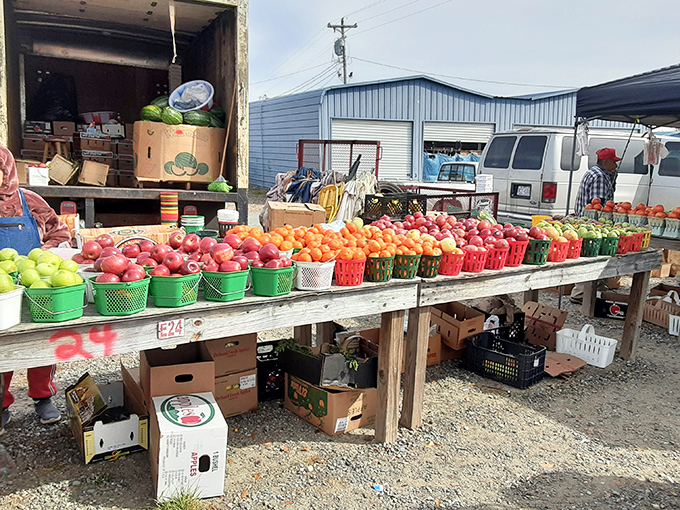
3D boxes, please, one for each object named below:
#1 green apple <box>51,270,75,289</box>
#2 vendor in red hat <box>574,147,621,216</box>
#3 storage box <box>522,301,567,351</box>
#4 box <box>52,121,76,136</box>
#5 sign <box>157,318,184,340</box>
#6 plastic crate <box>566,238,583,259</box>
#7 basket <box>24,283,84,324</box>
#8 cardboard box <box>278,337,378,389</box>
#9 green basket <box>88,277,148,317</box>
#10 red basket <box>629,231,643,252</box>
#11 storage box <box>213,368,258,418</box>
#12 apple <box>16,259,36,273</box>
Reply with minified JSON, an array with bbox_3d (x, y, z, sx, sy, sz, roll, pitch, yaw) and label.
[{"bbox_3d":[-1.022,0.090,1.960,0.093,0.082,0.093,-2,11,-17],"label":"green apple"},{"bbox_3d":[2.584,-0.290,5.426,0.450,1.650,0.520,5,12,20],"label":"vendor in red hat"},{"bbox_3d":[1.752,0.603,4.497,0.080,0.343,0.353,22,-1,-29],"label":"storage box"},{"bbox_3d":[-3.780,-1.730,7.250,0.265,0.183,0.380,-4,12,-27],"label":"box"},{"bbox_3d":[-0.766,0.341,2.420,0.113,0.076,0.016,-5,13,-27],"label":"sign"},{"bbox_3d":[1.675,-0.051,3.795,0.155,0.142,0.155,-5,13,-27],"label":"plastic crate"},{"bbox_3d":[-1.182,0.180,2.205,0.230,0.155,0.245,-5,12,-32],"label":"basket"},{"bbox_3d":[-0.051,0.625,3.213,0.400,0.175,0.470,-10,16,-41],"label":"cardboard box"},{"bbox_3d":[-0.883,0.154,2.133,0.230,0.145,0.215,-1,10,-23],"label":"green basket"},{"bbox_3d":[2.491,-0.109,4.517,0.163,0.147,0.163,-5,12,-32],"label":"red basket"},{"bbox_3d":[-0.768,0.796,3.319,0.338,0.230,0.431,-6,13,-35],"label":"storage box"},{"bbox_3d":[-1.393,0.049,2.360,0.080,0.075,0.080,-5,13,-33],"label":"apple"}]

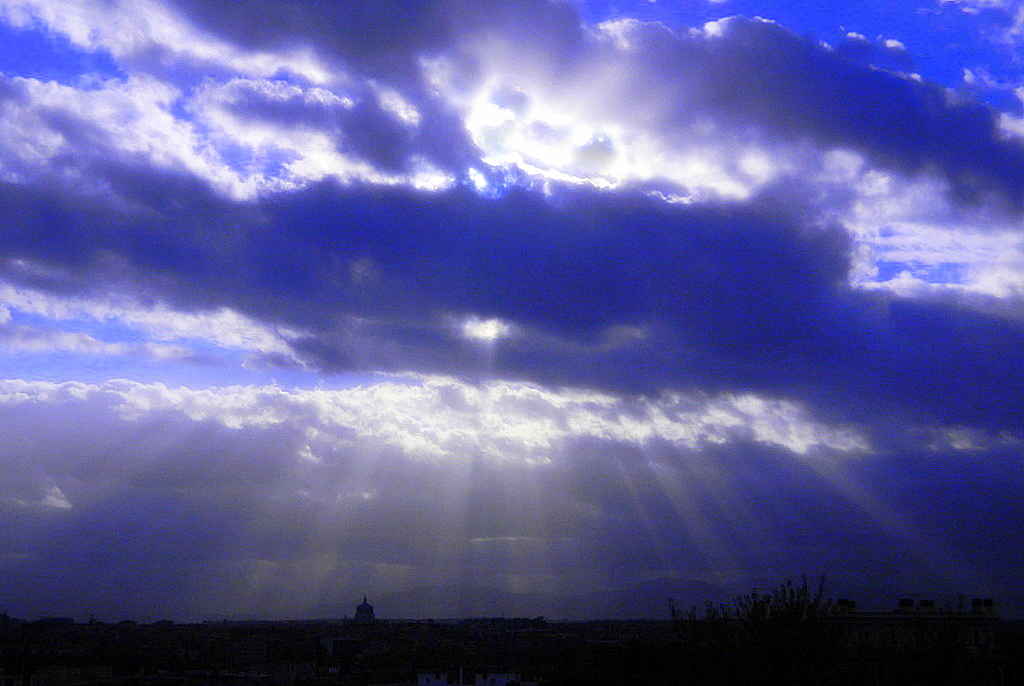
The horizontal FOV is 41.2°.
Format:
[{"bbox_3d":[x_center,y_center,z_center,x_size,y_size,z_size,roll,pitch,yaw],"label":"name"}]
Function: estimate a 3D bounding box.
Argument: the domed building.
[{"bbox_3d":[-156.103,284.502,1450.000,23.500,31.000,23.500,1,-11,-6],"label":"domed building"}]

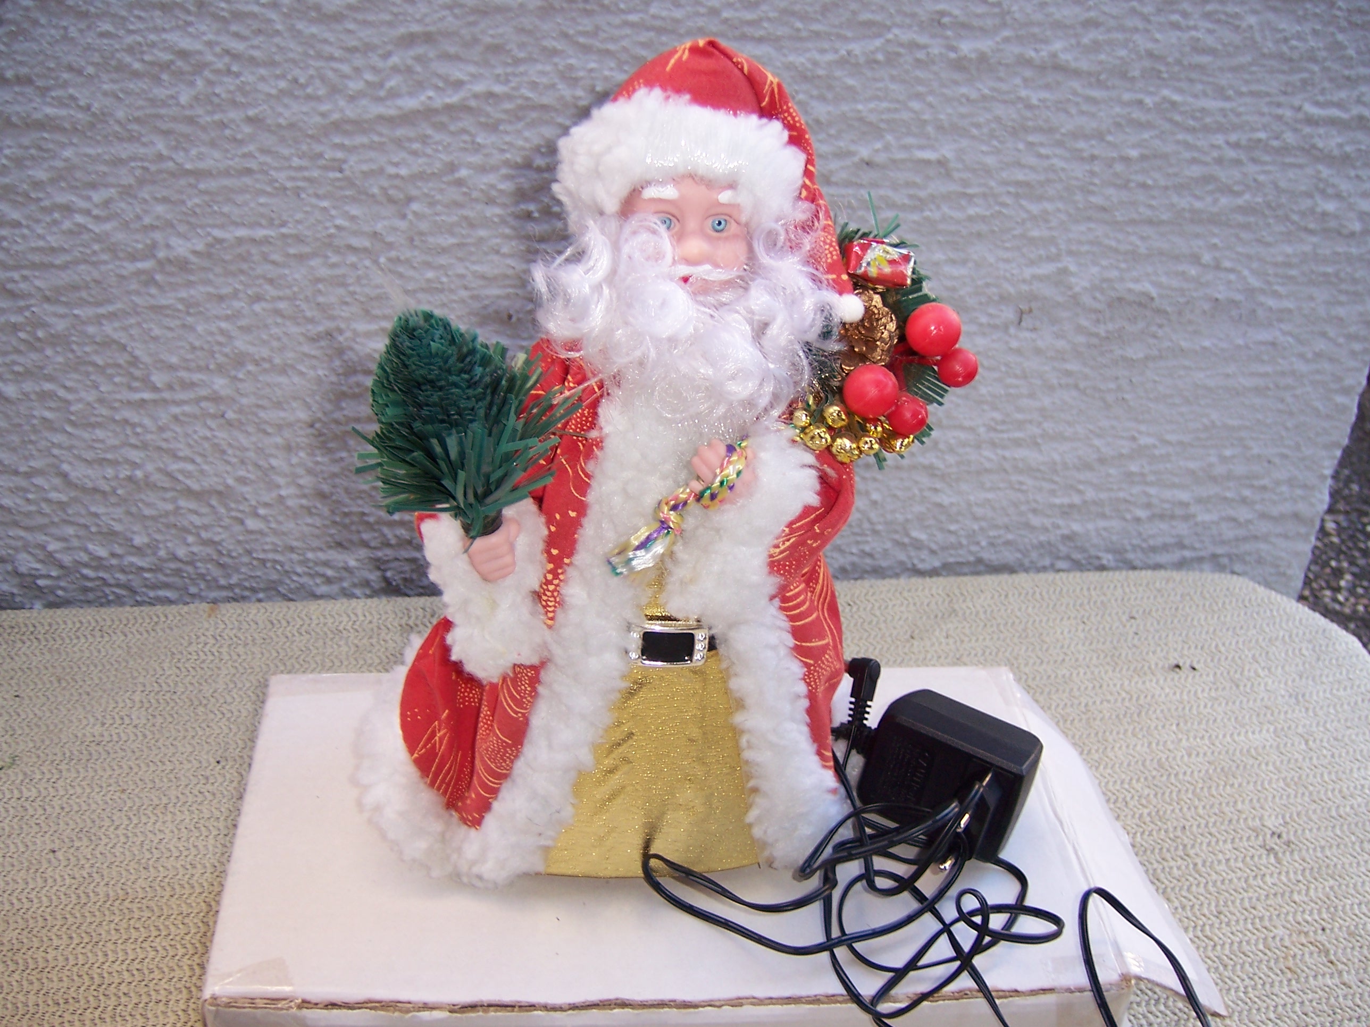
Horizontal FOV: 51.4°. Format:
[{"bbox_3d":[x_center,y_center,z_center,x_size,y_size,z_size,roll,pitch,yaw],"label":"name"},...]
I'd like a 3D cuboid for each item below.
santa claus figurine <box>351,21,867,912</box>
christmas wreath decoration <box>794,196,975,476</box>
[{"bbox_3d":[-0.026,-0.012,0.489,0.196,0.300,0.128,-2,37,-5],"label":"santa claus figurine"},{"bbox_3d":[0.071,-0.063,0.492,0.068,0.093,0.052,-2,37,-5],"label":"christmas wreath decoration"}]

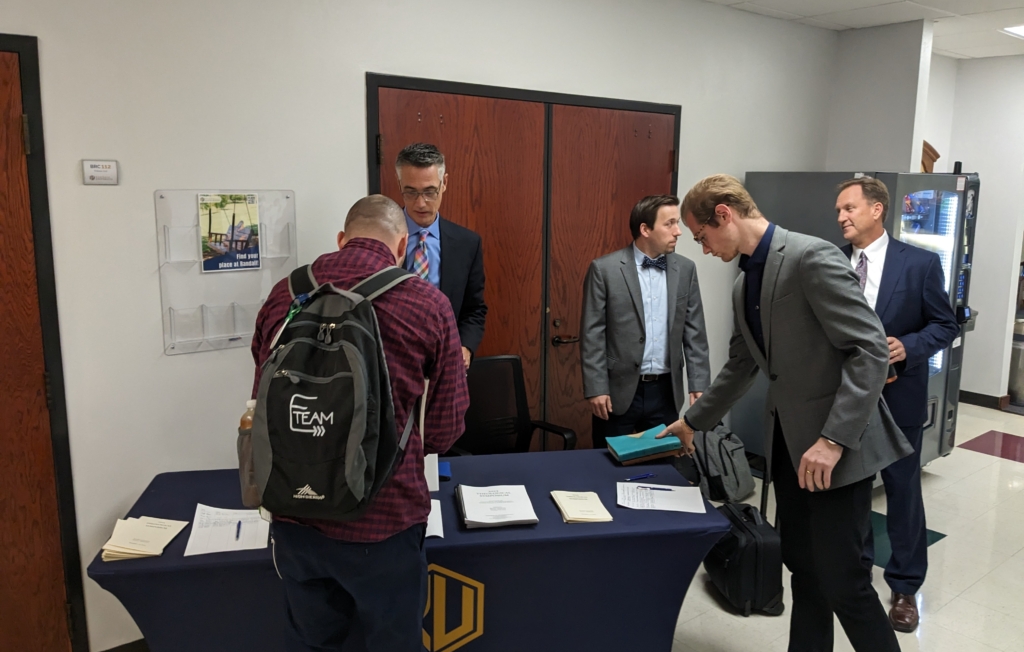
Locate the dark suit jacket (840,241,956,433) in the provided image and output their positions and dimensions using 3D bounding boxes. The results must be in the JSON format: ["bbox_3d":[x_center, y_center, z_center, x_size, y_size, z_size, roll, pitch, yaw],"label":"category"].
[{"bbox_3d":[1.450,0.022,3.147,0.340,0.770,0.540,-8,13,-41],"label":"dark suit jacket"}]

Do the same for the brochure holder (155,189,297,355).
[{"bbox_3d":[-1.014,-0.200,2.917,0.500,0.585,0.065,-7,12,-38],"label":"brochure holder"}]

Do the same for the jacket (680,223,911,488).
[{"bbox_3d":[0.925,0.086,2.549,0.550,0.790,0.580,-3,10,-15],"label":"jacket"}]

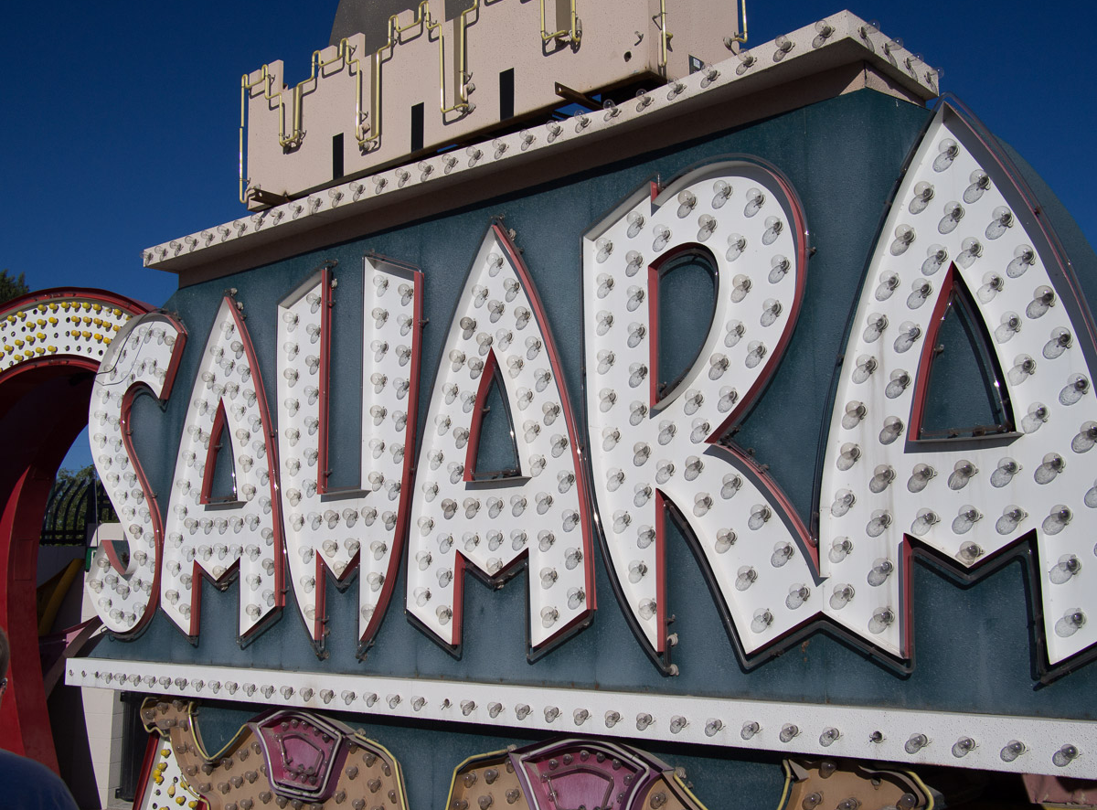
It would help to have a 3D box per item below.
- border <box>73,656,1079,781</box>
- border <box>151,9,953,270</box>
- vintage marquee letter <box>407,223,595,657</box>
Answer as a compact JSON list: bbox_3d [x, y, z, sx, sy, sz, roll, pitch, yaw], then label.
[{"bbox_3d":[-0.463,1.264,5.467,6.176,0.153,0.199,-8,-11,41],"label":"border"},{"bbox_3d":[-0.404,-1.005,5.872,4.355,0.098,0.680,-8,-11,41],"label":"border"},{"bbox_3d":[-0.241,0.117,5.303,1.031,1.796,0.142,-8,-11,41],"label":"vintage marquee letter"}]

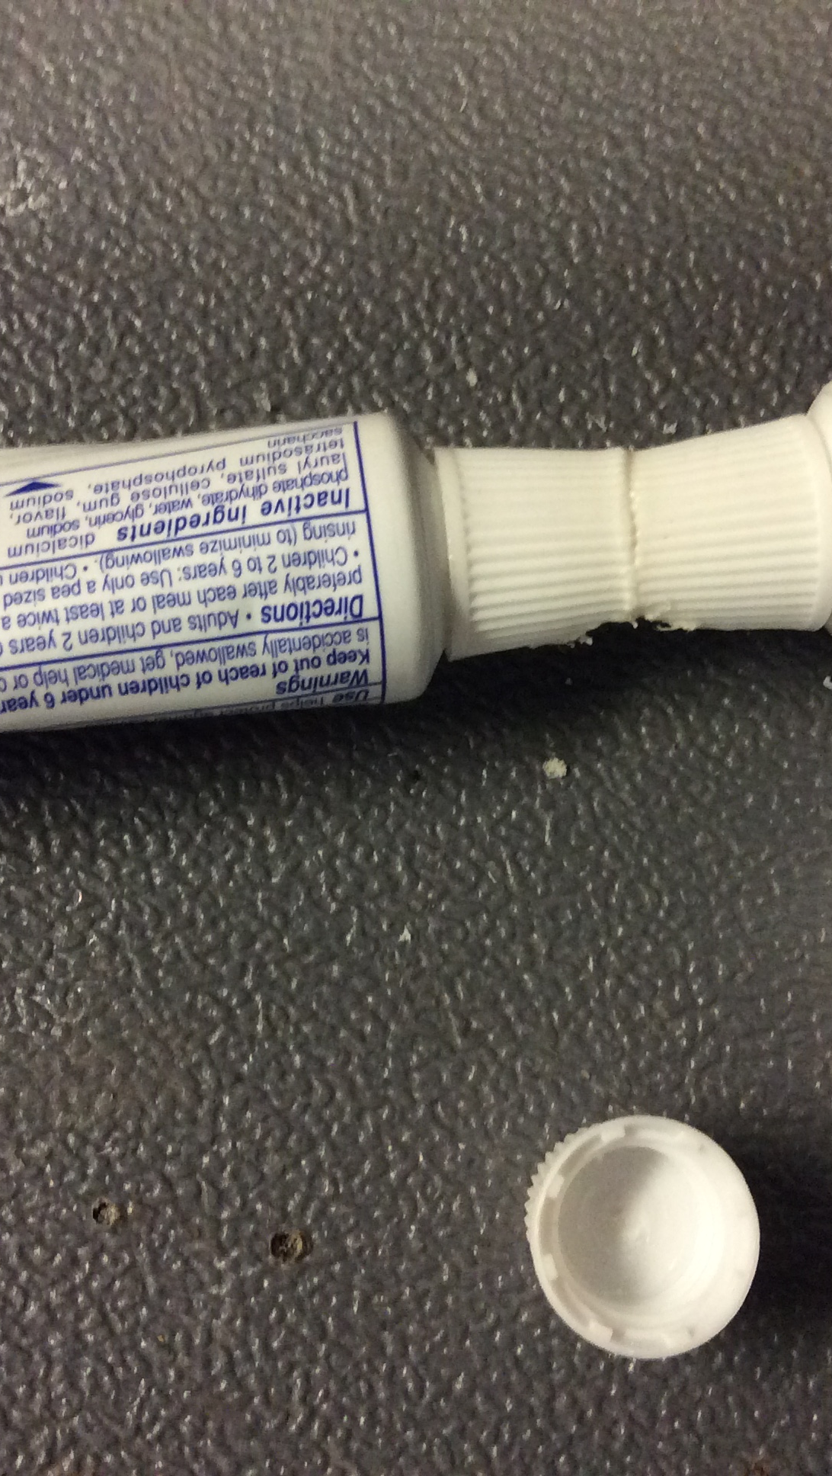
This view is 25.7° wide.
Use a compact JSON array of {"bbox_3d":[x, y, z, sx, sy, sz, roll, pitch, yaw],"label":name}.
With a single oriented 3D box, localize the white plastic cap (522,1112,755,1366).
[{"bbox_3d":[0.017,0.038,0.144,0.018,0.015,0.018,2,83,-4],"label":"white plastic cap"}]

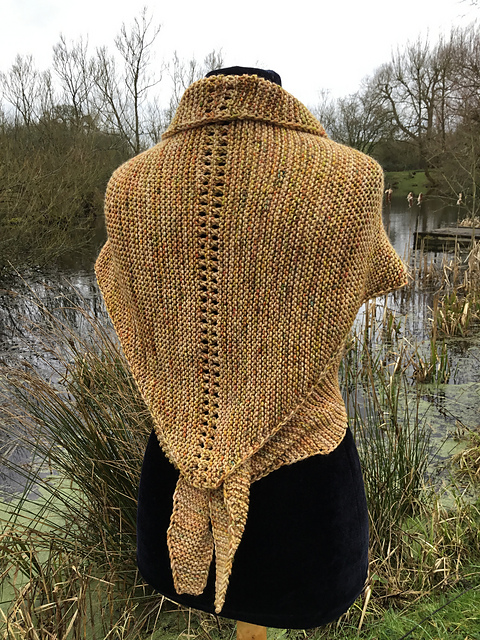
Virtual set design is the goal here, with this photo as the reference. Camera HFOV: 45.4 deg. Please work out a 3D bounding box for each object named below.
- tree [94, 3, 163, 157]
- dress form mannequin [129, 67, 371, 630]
[{"bbox_3d":[-4.915,-9.659,25.390,3.200,7.655,3.200,0,15,0],"label":"tree"},{"bbox_3d":[0.017,0.042,0.833,0.370,0.760,0.260,2,11,15],"label":"dress form mannequin"}]

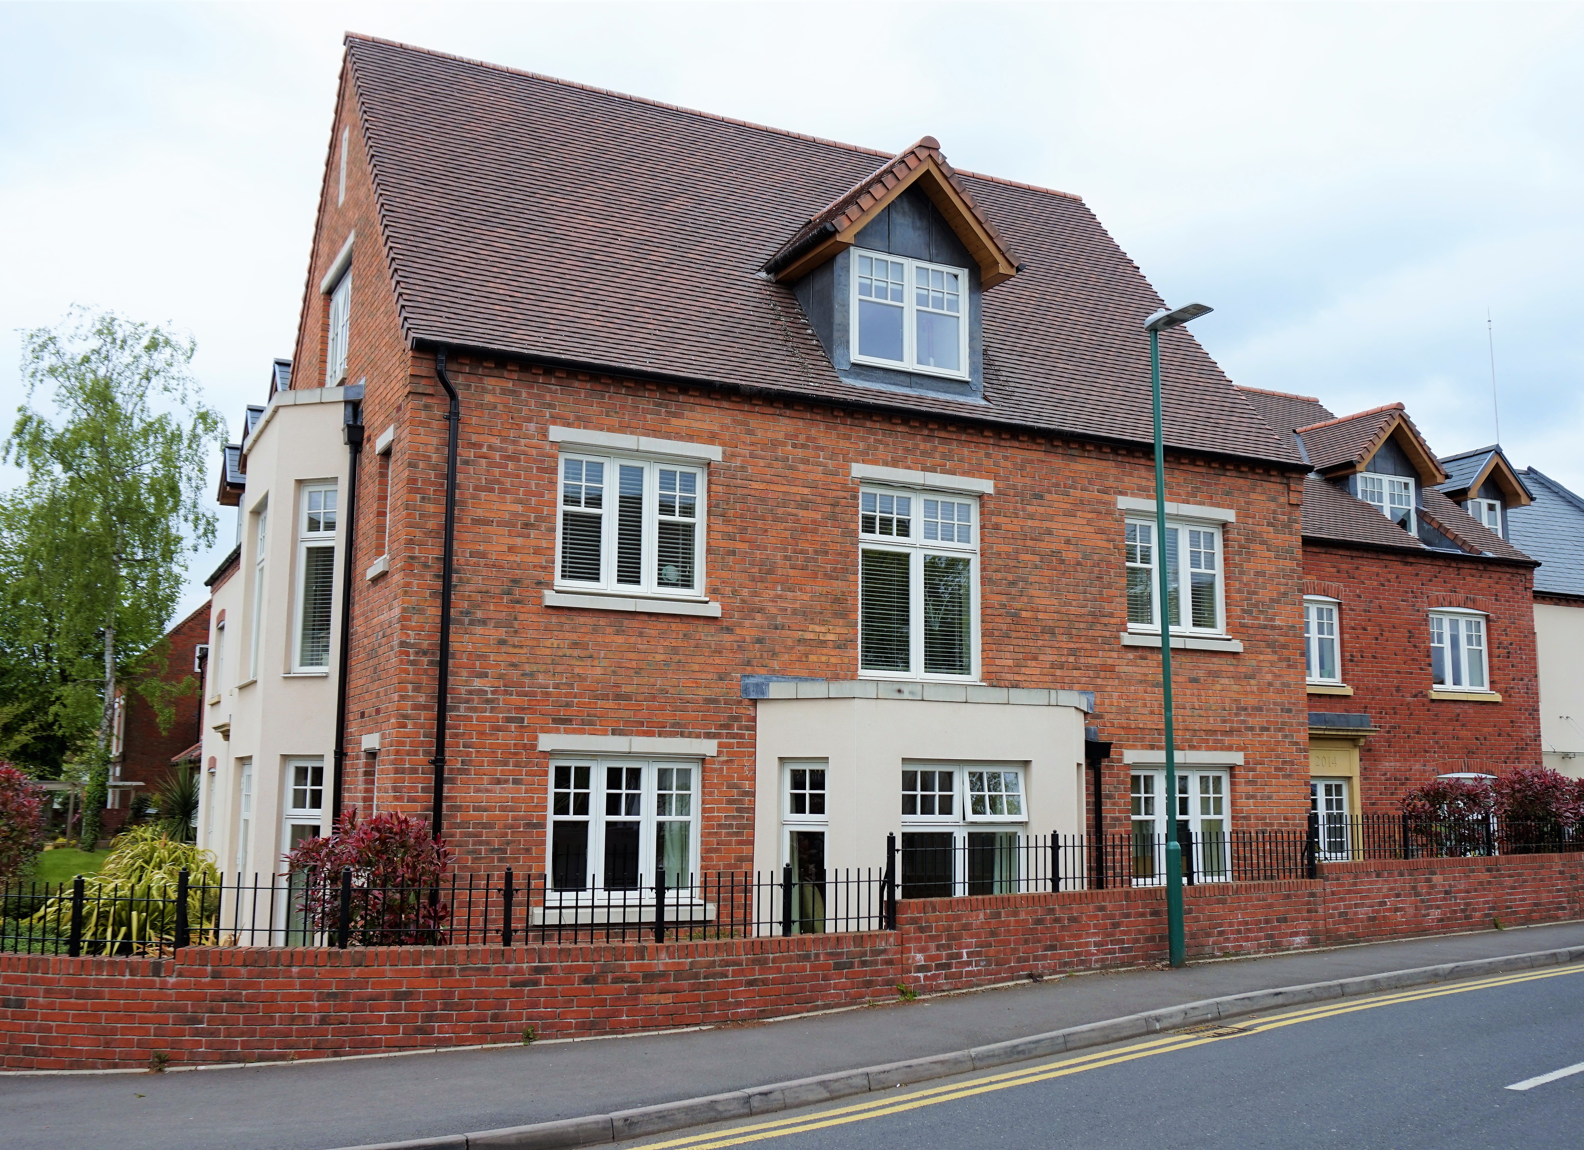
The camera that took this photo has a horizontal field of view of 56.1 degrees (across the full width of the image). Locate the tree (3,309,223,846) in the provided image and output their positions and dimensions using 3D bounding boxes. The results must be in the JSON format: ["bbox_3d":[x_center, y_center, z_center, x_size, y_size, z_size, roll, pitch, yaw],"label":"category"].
[{"bbox_3d":[-20.750,0.037,45.439,6.800,16.700,6.800,5,-10,-27],"label":"tree"}]

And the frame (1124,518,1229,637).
[{"bbox_3d":[4.313,0.037,16.793,1.470,1.290,0.110,5,-9,-27],"label":"frame"}]

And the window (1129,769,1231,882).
[{"bbox_3d":[4.288,2.779,16.400,1.470,1.270,0.110,5,-9,-27],"label":"window"}]

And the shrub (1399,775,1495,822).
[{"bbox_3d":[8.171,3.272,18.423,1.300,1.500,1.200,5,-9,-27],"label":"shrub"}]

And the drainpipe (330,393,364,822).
[{"bbox_3d":[-4.404,0.978,14.429,0.200,5.450,0.220,5,-10,-27],"label":"drainpipe"}]

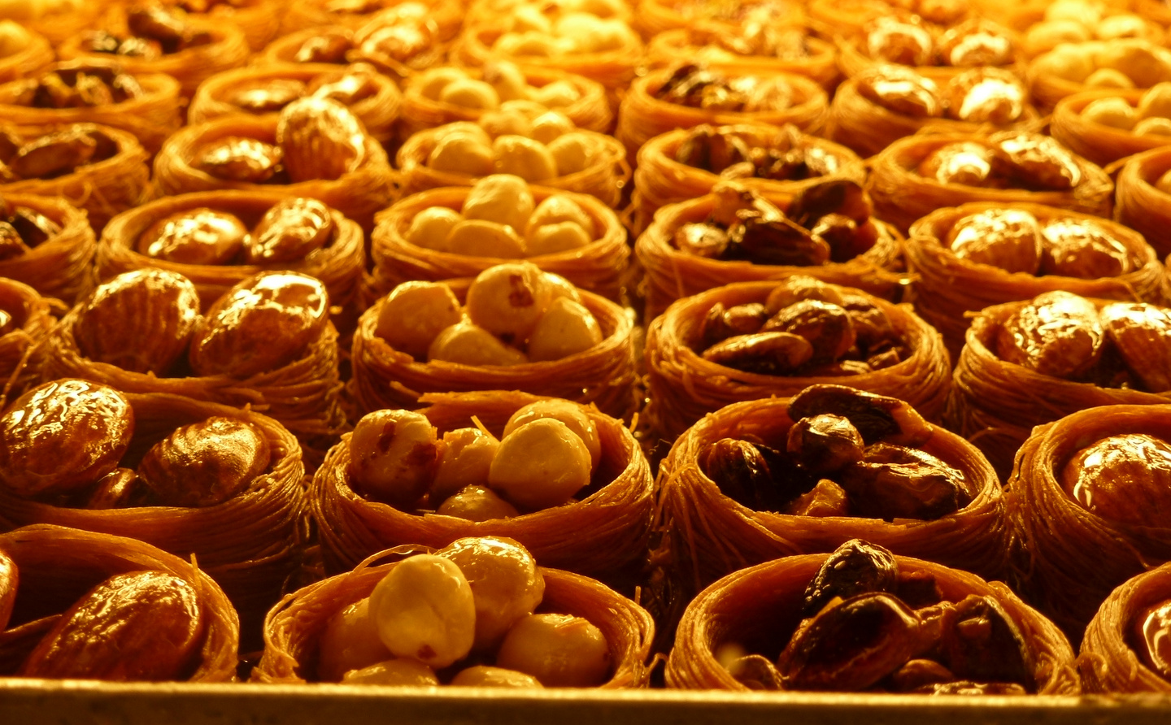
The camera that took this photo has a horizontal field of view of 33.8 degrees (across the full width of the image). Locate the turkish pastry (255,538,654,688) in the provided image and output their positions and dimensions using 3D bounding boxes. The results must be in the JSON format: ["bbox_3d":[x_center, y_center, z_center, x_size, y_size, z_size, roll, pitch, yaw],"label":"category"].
[{"bbox_3d":[-0.015,0.040,0.231,0.047,0.032,0.047,1,22,0],"label":"turkish pastry"}]

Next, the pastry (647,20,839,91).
[{"bbox_3d":[0.041,-0.077,0.514,0.050,0.029,0.050,0,24,0],"label":"pastry"}]

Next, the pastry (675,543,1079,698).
[{"bbox_3d":[0.035,0.041,0.242,0.050,0.033,0.050,0,24,0],"label":"pastry"}]

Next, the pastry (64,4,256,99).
[{"bbox_3d":[-0.114,-0.077,0.516,0.050,0.029,0.050,1,22,0],"label":"pastry"}]

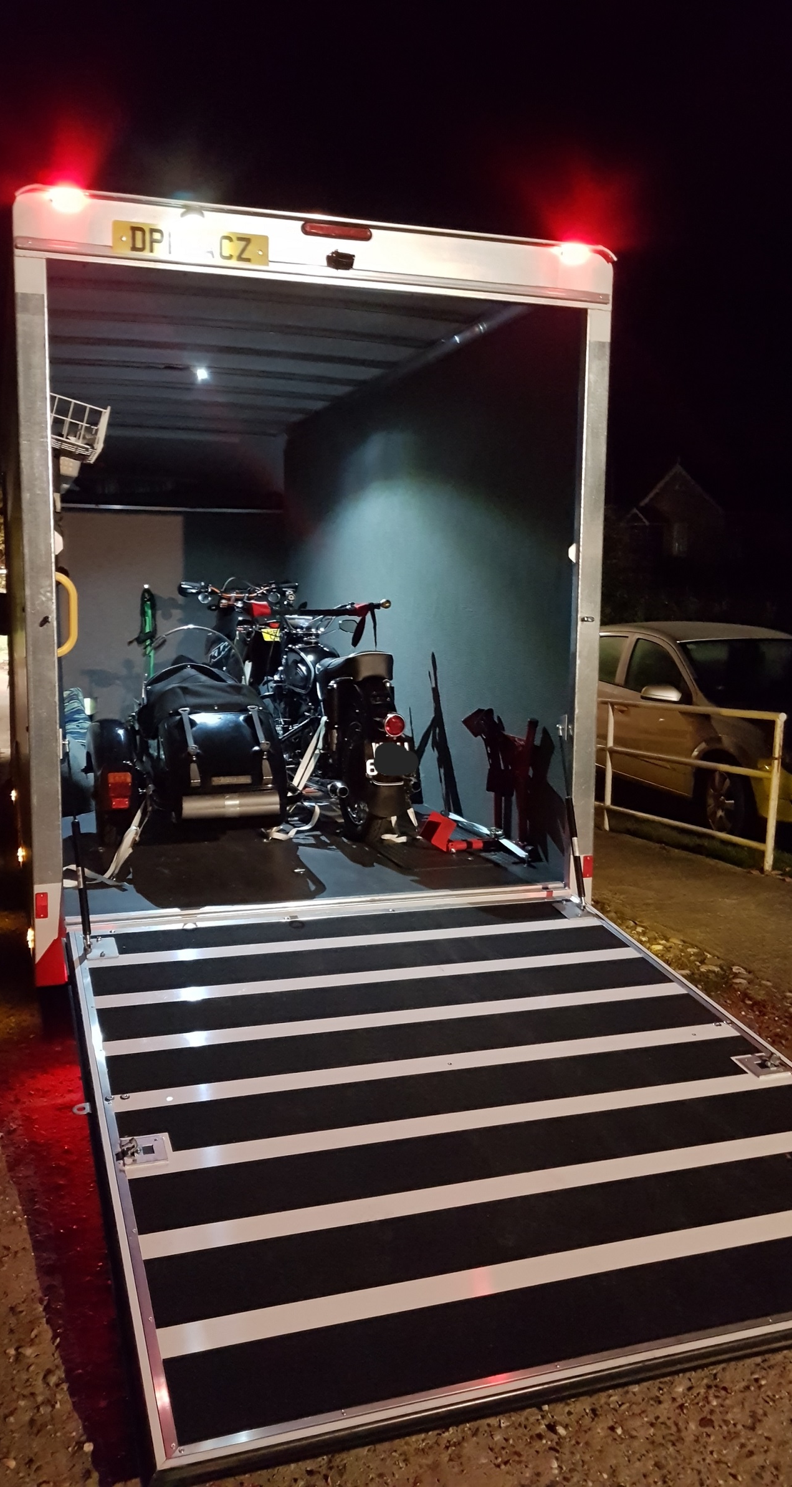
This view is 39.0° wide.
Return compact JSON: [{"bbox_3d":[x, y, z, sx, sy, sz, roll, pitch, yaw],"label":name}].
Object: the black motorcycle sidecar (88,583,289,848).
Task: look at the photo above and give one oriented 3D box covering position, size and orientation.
[{"bbox_3d":[-1.079,-0.104,5.444,0.880,1.000,2.000,-2,9,-17],"label":"black motorcycle sidecar"}]

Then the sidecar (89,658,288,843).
[{"bbox_3d":[-1.106,-0.078,5.521,0.870,0.940,1.900,-2,9,-18],"label":"sidecar"}]

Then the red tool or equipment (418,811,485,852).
[{"bbox_3d":[0.268,0.403,5.113,0.250,0.140,0.240,-2,9,-18],"label":"red tool or equipment"}]

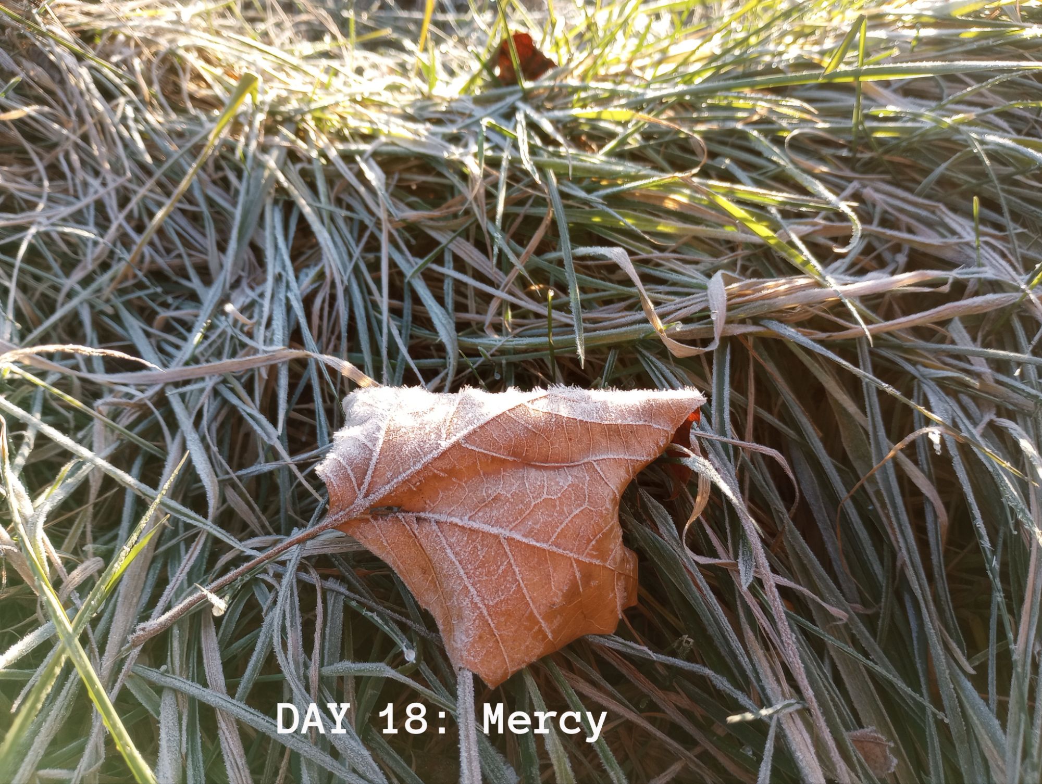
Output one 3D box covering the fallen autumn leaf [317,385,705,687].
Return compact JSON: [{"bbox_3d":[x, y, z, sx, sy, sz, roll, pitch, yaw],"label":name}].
[{"bbox_3d":[-0.003,0.044,0.280,0.127,0.050,0.097,0,42,0],"label":"fallen autumn leaf"}]

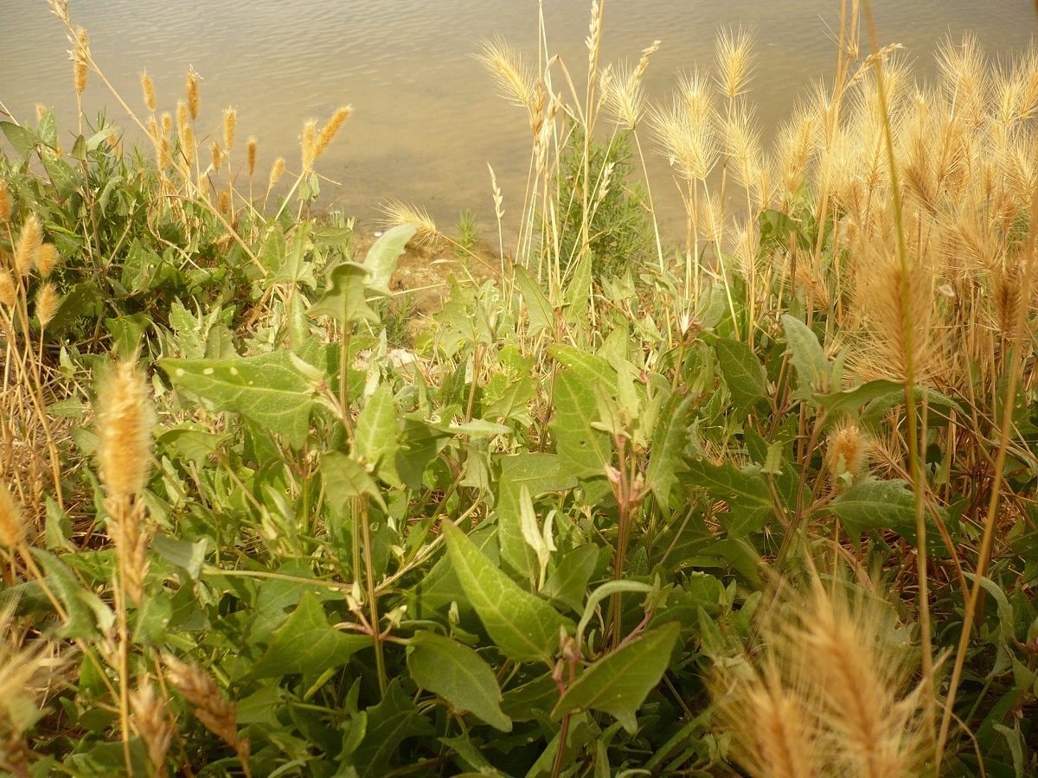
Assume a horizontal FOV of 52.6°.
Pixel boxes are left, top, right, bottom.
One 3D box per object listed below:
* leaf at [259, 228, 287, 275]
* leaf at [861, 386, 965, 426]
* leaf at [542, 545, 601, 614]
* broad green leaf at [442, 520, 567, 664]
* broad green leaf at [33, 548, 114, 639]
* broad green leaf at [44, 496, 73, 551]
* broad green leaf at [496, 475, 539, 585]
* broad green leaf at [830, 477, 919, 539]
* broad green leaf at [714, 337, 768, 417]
[{"bbox_3d":[-0.245,-0.138,1.050,0.030,0.049,0.013,-4,-4,-12],"label":"leaf"},{"bbox_3d":[0.251,0.012,0.670,0.065,0.016,0.026,-5,44,5],"label":"leaf"},{"bbox_3d":[0.029,0.093,0.530,0.029,0.013,0.037,31,65,19],"label":"leaf"},{"bbox_3d":[-0.010,0.088,0.470,0.034,0.013,0.078,-34,67,-17],"label":"broad green leaf"},{"bbox_3d":[-0.204,0.091,0.470,0.030,0.016,0.051,-34,67,-28],"label":"broad green leaf"},{"bbox_3d":[-0.287,0.083,0.650,0.019,0.012,0.037,-20,63,-14],"label":"broad green leaf"},{"bbox_3d":[-0.001,0.074,0.550,0.024,0.011,0.059,-9,69,3],"label":"broad green leaf"},{"bbox_3d":[0.201,0.067,0.580,0.057,0.017,0.040,0,49,11],"label":"broad green leaf"},{"bbox_3d":[0.148,-0.013,0.700,0.034,0.013,0.051,-31,73,2],"label":"broad green leaf"}]

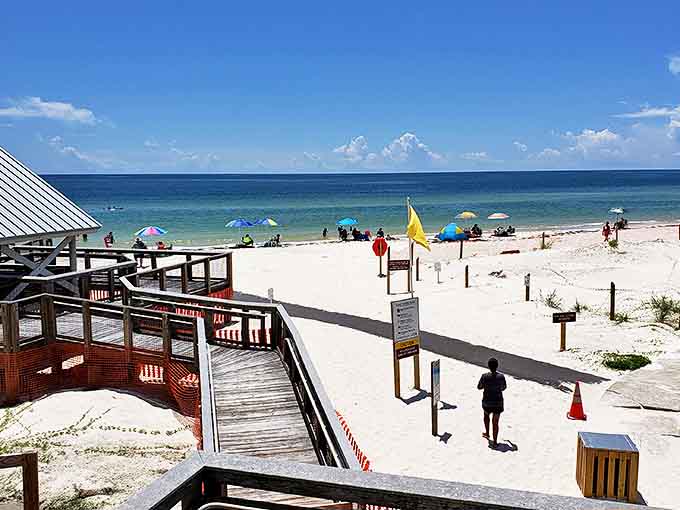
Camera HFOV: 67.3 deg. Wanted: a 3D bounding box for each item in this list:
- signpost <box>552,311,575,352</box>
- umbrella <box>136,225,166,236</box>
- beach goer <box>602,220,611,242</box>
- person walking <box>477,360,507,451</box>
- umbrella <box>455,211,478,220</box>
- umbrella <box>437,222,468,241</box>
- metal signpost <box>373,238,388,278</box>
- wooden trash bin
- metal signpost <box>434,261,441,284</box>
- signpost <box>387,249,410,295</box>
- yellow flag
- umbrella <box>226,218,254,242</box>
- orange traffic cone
[{"bbox_3d":[6.609,2.264,14.987,0.670,1.157,0.130,-1,9,-6],"label":"signpost"},{"bbox_3d":[-11.929,-1.482,32.200,2.050,0.500,2.050,0,9,0],"label":"umbrella"},{"bbox_3d":[20.475,-1.789,39.121,0.520,1.600,0.450,2,10,17],"label":"beach goer"},{"bbox_3d":[2.657,2.537,8.927,0.530,1.610,0.450,2,9,12],"label":"person walking"},{"bbox_3d":[10.651,-3.309,43.000,1.900,0.500,1.900,0,9,0],"label":"umbrella"},{"bbox_3d":[8.762,-1.857,40.082,2.300,1.391,1.800,0,9,6],"label":"umbrella"},{"bbox_3d":[2.022,0.130,25.444,0.900,1.960,0.100,-6,11,-30],"label":"metal signpost"},{"bbox_3d":[4.374,3.480,8.399,0.765,0.886,0.493,1,9,10],"label":"wooden trash bin"},{"bbox_3d":[4.735,0.874,24.617,0.310,1.040,0.060,-1,9,-3],"label":"metal signpost"},{"bbox_3d":[2.423,0.637,20.773,0.960,1.900,0.120,-4,10,-20],"label":"signpost"},{"bbox_3d":[1.655,-0.545,10.702,0.660,0.950,0.250,9,13,44],"label":"yellow flag"},{"bbox_3d":[-7.260,-1.686,37.148,2.050,1.907,2.050,0,9,0],"label":"umbrella"},{"bbox_3d":[4.556,2.770,9.766,0.370,0.720,0.370,2,9,16],"label":"orange traffic cone"}]

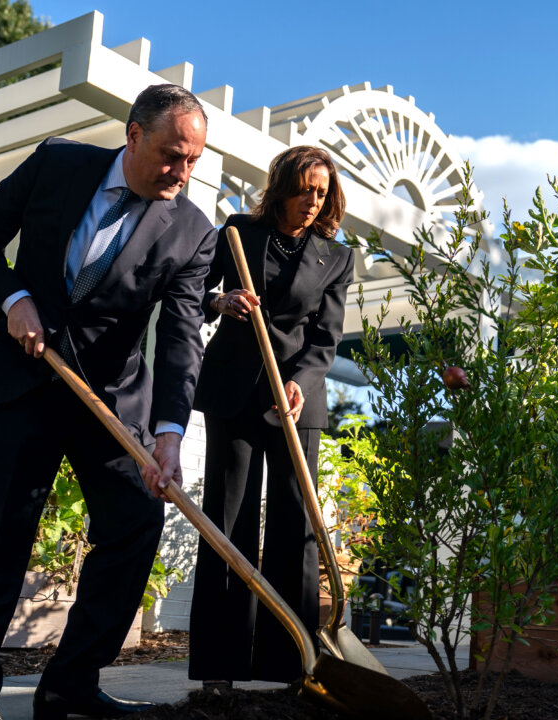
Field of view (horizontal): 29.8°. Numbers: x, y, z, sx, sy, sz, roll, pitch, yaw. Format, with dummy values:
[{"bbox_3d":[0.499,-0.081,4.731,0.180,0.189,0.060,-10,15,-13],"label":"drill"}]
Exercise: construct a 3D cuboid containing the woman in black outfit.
[{"bbox_3d":[-0.028,0.140,3.146,0.500,1.640,0.440,6,-10,-17],"label":"woman in black outfit"}]

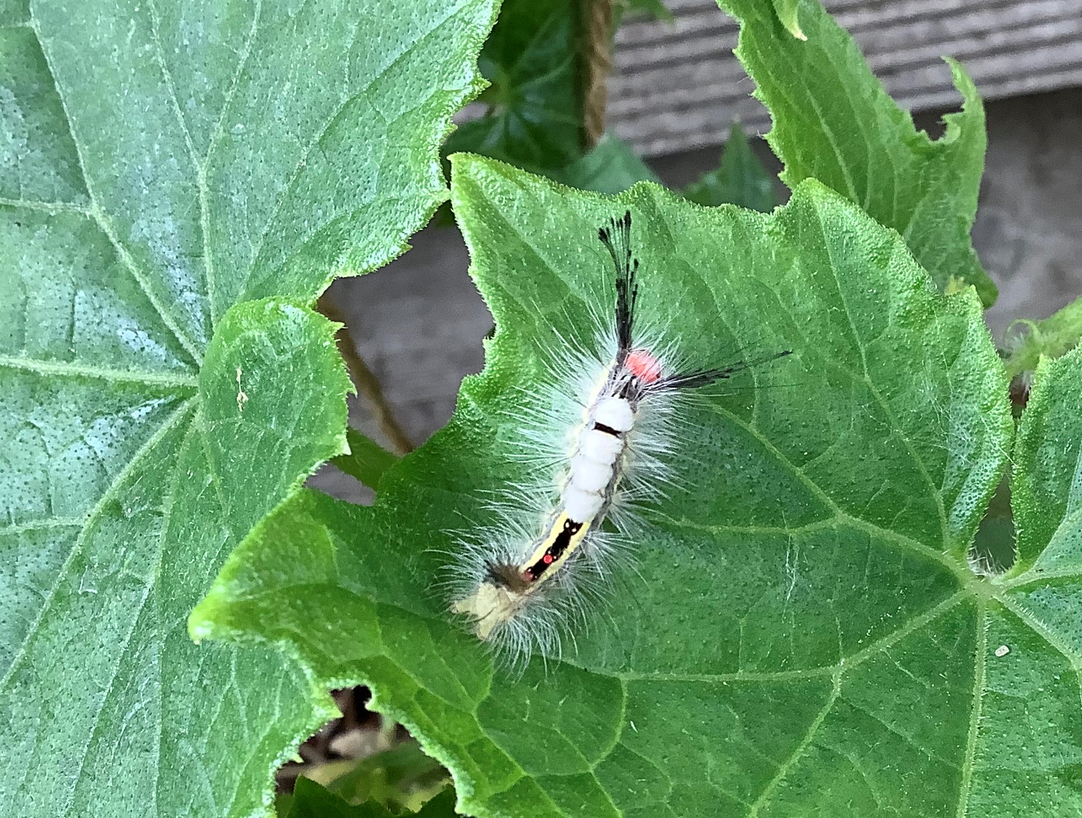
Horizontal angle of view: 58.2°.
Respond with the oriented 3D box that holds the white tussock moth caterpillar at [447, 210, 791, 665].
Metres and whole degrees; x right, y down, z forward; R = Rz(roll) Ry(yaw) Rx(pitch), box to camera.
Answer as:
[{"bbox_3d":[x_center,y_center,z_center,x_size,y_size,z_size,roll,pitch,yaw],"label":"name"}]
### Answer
[{"bbox_3d":[0.006,0.004,0.101,0.025,0.014,0.047,29,81,6],"label":"white tussock moth caterpillar"}]

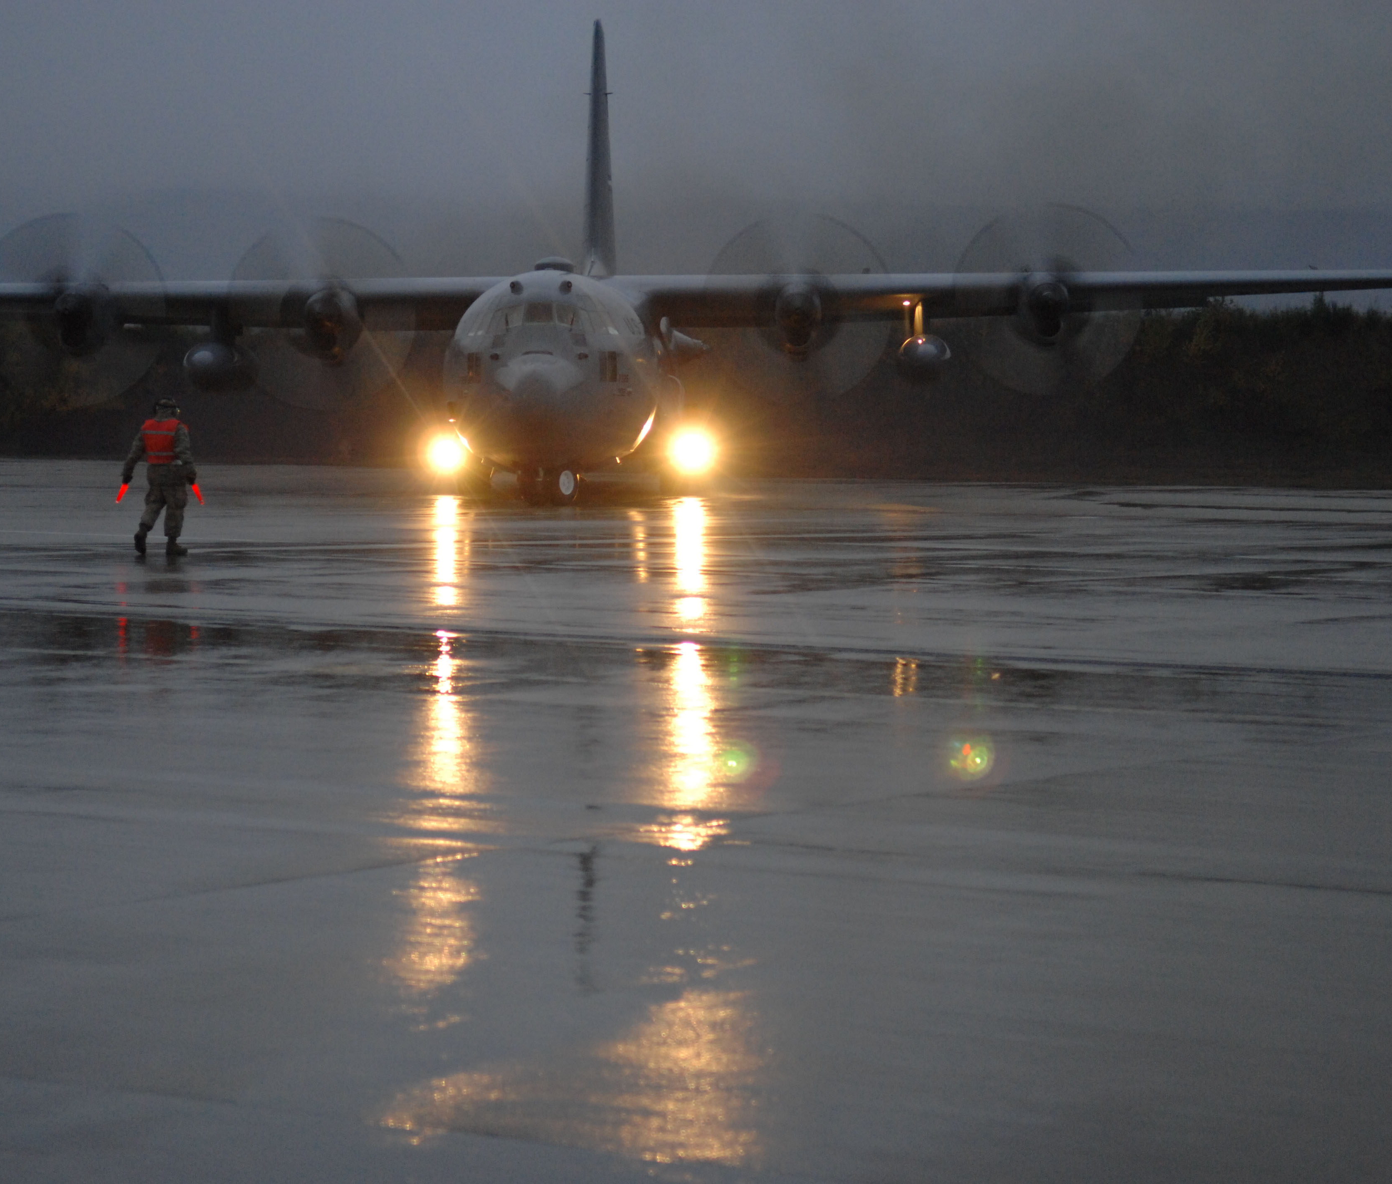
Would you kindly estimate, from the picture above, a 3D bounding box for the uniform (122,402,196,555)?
[{"bbox_3d":[-6.046,-1.284,45.700,0.790,1.770,0.520,1,2,21],"label":"uniform"}]

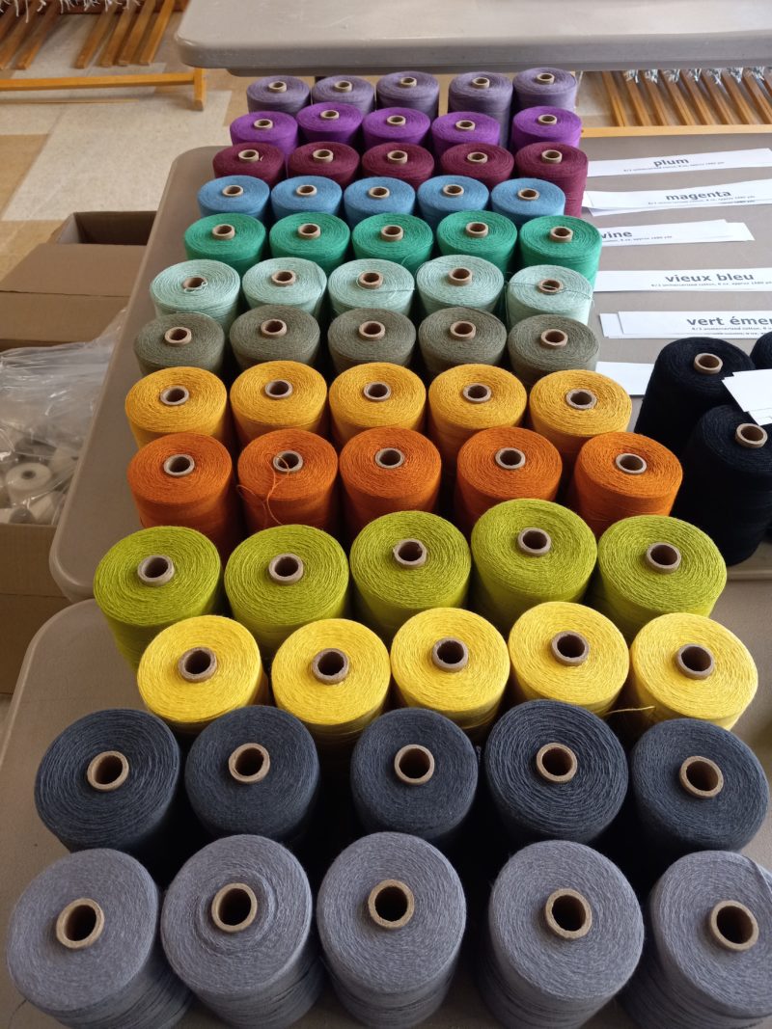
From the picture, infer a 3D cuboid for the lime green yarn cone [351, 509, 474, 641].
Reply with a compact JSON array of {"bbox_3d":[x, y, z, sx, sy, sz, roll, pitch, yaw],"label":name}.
[{"bbox_3d":[0.016,0.059,0.541,0.076,0.104,0.076,-1,49,0],"label":"lime green yarn cone"}]

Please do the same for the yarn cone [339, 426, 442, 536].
[{"bbox_3d":[0.004,-0.004,0.607,0.074,0.109,0.074,-2,49,0],"label":"yarn cone"}]

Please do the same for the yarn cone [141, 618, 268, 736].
[{"bbox_3d":[-0.107,0.121,0.502,0.072,0.109,0.072,-2,49,0],"label":"yarn cone"}]

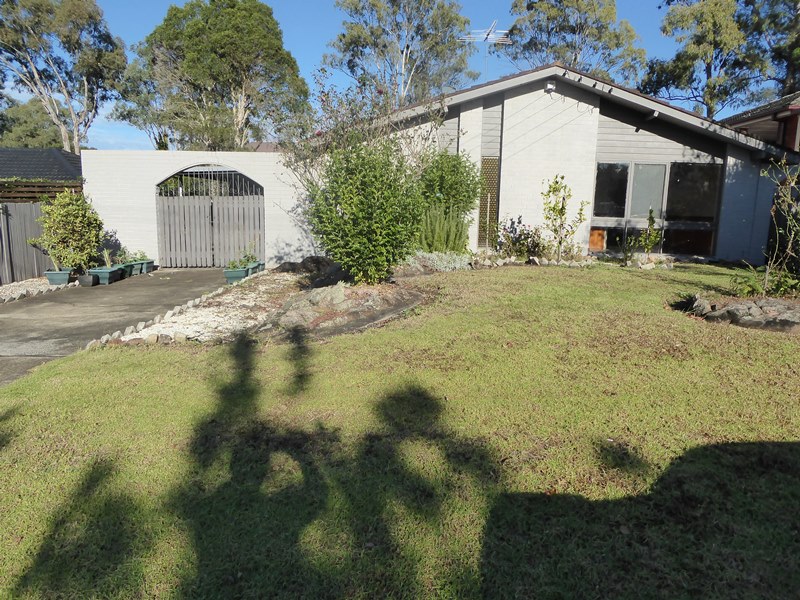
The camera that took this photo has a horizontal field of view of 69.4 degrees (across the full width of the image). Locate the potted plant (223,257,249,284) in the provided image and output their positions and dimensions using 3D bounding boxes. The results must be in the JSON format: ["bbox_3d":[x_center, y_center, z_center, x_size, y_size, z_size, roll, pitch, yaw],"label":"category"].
[{"bbox_3d":[-2.974,-0.538,10.466,0.380,0.458,0.380,1,9,0],"label":"potted plant"}]

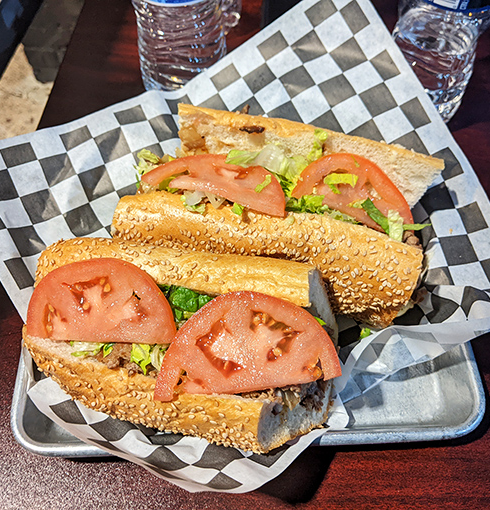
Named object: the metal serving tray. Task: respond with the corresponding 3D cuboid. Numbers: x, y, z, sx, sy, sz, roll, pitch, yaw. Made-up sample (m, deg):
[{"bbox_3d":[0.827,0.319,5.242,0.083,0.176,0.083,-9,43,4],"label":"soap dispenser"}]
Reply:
[{"bbox_3d":[0.001,0.029,0.312,0.242,0.026,0.168,-2,58,-2],"label":"metal serving tray"}]

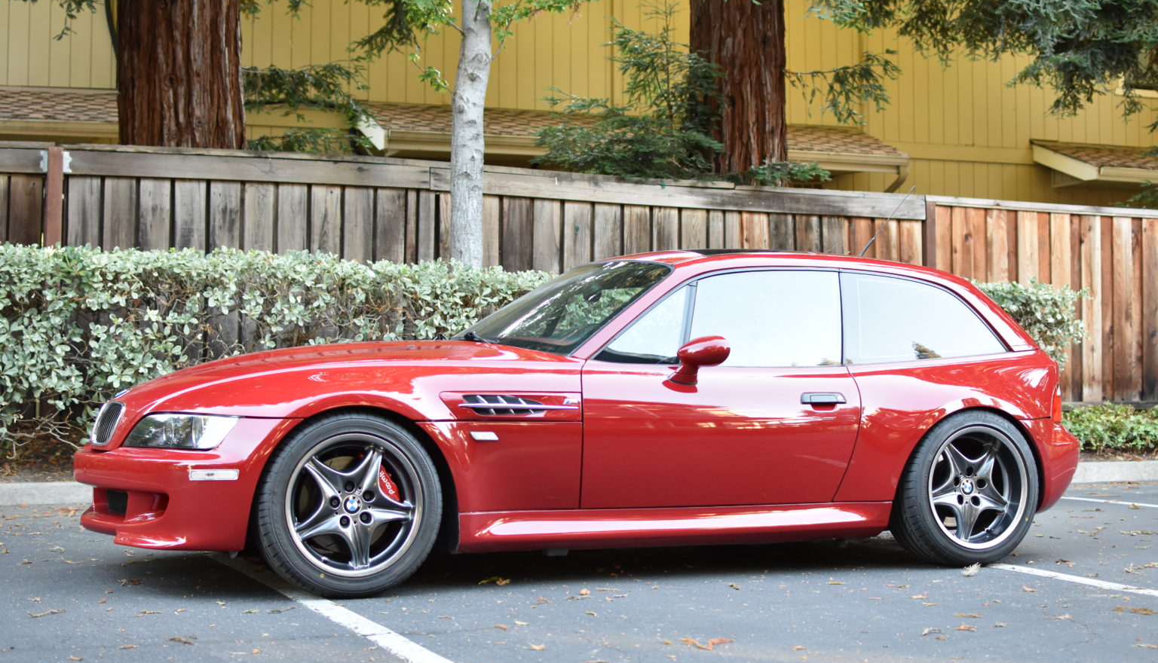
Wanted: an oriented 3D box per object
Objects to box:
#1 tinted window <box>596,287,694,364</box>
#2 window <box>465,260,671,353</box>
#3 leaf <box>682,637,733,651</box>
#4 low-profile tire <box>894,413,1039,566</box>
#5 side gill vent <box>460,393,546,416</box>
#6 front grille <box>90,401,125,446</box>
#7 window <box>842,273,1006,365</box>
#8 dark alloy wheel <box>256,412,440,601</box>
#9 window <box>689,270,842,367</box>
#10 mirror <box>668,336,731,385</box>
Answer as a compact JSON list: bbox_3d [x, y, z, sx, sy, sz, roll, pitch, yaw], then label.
[{"bbox_3d":[0.235,-0.040,6.096,0.451,0.358,0.030,3,-32,-20],"label":"tinted window"},{"bbox_3d":[-0.169,-0.060,6.651,0.680,0.130,1.380,-37,12,-21],"label":"window"},{"bbox_3d":[0.325,0.792,4.252,0.130,0.028,0.080,0,-3,0],"label":"leaf"},{"bbox_3d":[1.483,0.607,6.533,0.628,0.625,0.250,1,-3,-24],"label":"low-profile tire"},{"bbox_3d":[-0.262,0.252,5.719,0.326,0.077,0.040,1,-3,-24],"label":"side gill vent"},{"bbox_3d":[-1.646,0.322,5.846,0.052,0.150,0.183,24,-12,-31],"label":"front grille"},{"bbox_3d":[1.302,-0.065,6.594,0.789,0.401,0.040,-3,-29,-28],"label":"window"},{"bbox_3d":[-0.779,0.575,5.568,0.628,0.625,0.225,1,-3,-24],"label":"dark alloy wheel"},{"bbox_3d":[0.708,-0.052,6.304,0.780,0.415,0.040,0,-29,-24],"label":"window"},{"bbox_3d":[0.441,0.101,5.949,0.155,0.165,0.210,1,-3,-24],"label":"mirror"}]

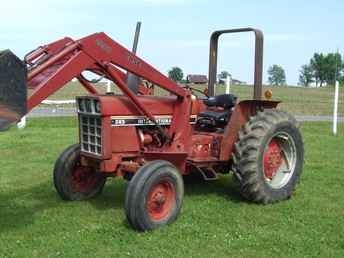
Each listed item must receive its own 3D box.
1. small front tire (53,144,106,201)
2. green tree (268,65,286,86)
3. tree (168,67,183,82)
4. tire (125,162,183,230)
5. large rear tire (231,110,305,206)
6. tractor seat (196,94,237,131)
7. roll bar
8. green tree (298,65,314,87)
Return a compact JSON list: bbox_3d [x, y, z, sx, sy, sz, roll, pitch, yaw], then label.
[{"bbox_3d":[-1.234,0.603,6.338,0.212,0.775,0.775,7,8,43],"label":"small front tire"},{"bbox_3d":[38.396,-19.380,170.000,6.551,7.825,6.551,2,6,0],"label":"green tree"},{"bbox_3d":[1.499,-20.231,175.000,5.620,5.994,5.620,2,6,0],"label":"tree"},{"bbox_3d":[-0.175,0.756,5.180,0.212,0.775,0.775,8,8,44],"label":"tire"},{"bbox_3d":[1.390,0.417,6.578,1.325,1.312,0.400,-3,7,-42],"label":"large rear tire"},{"bbox_3d":[0.690,-0.256,6.910,0.500,0.500,0.500,-3,7,-42],"label":"tractor seat"},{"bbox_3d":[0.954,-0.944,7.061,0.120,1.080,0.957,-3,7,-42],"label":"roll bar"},{"bbox_3d":[48.860,-19.289,170.000,5.641,8.007,5.641,2,6,0],"label":"green tree"}]

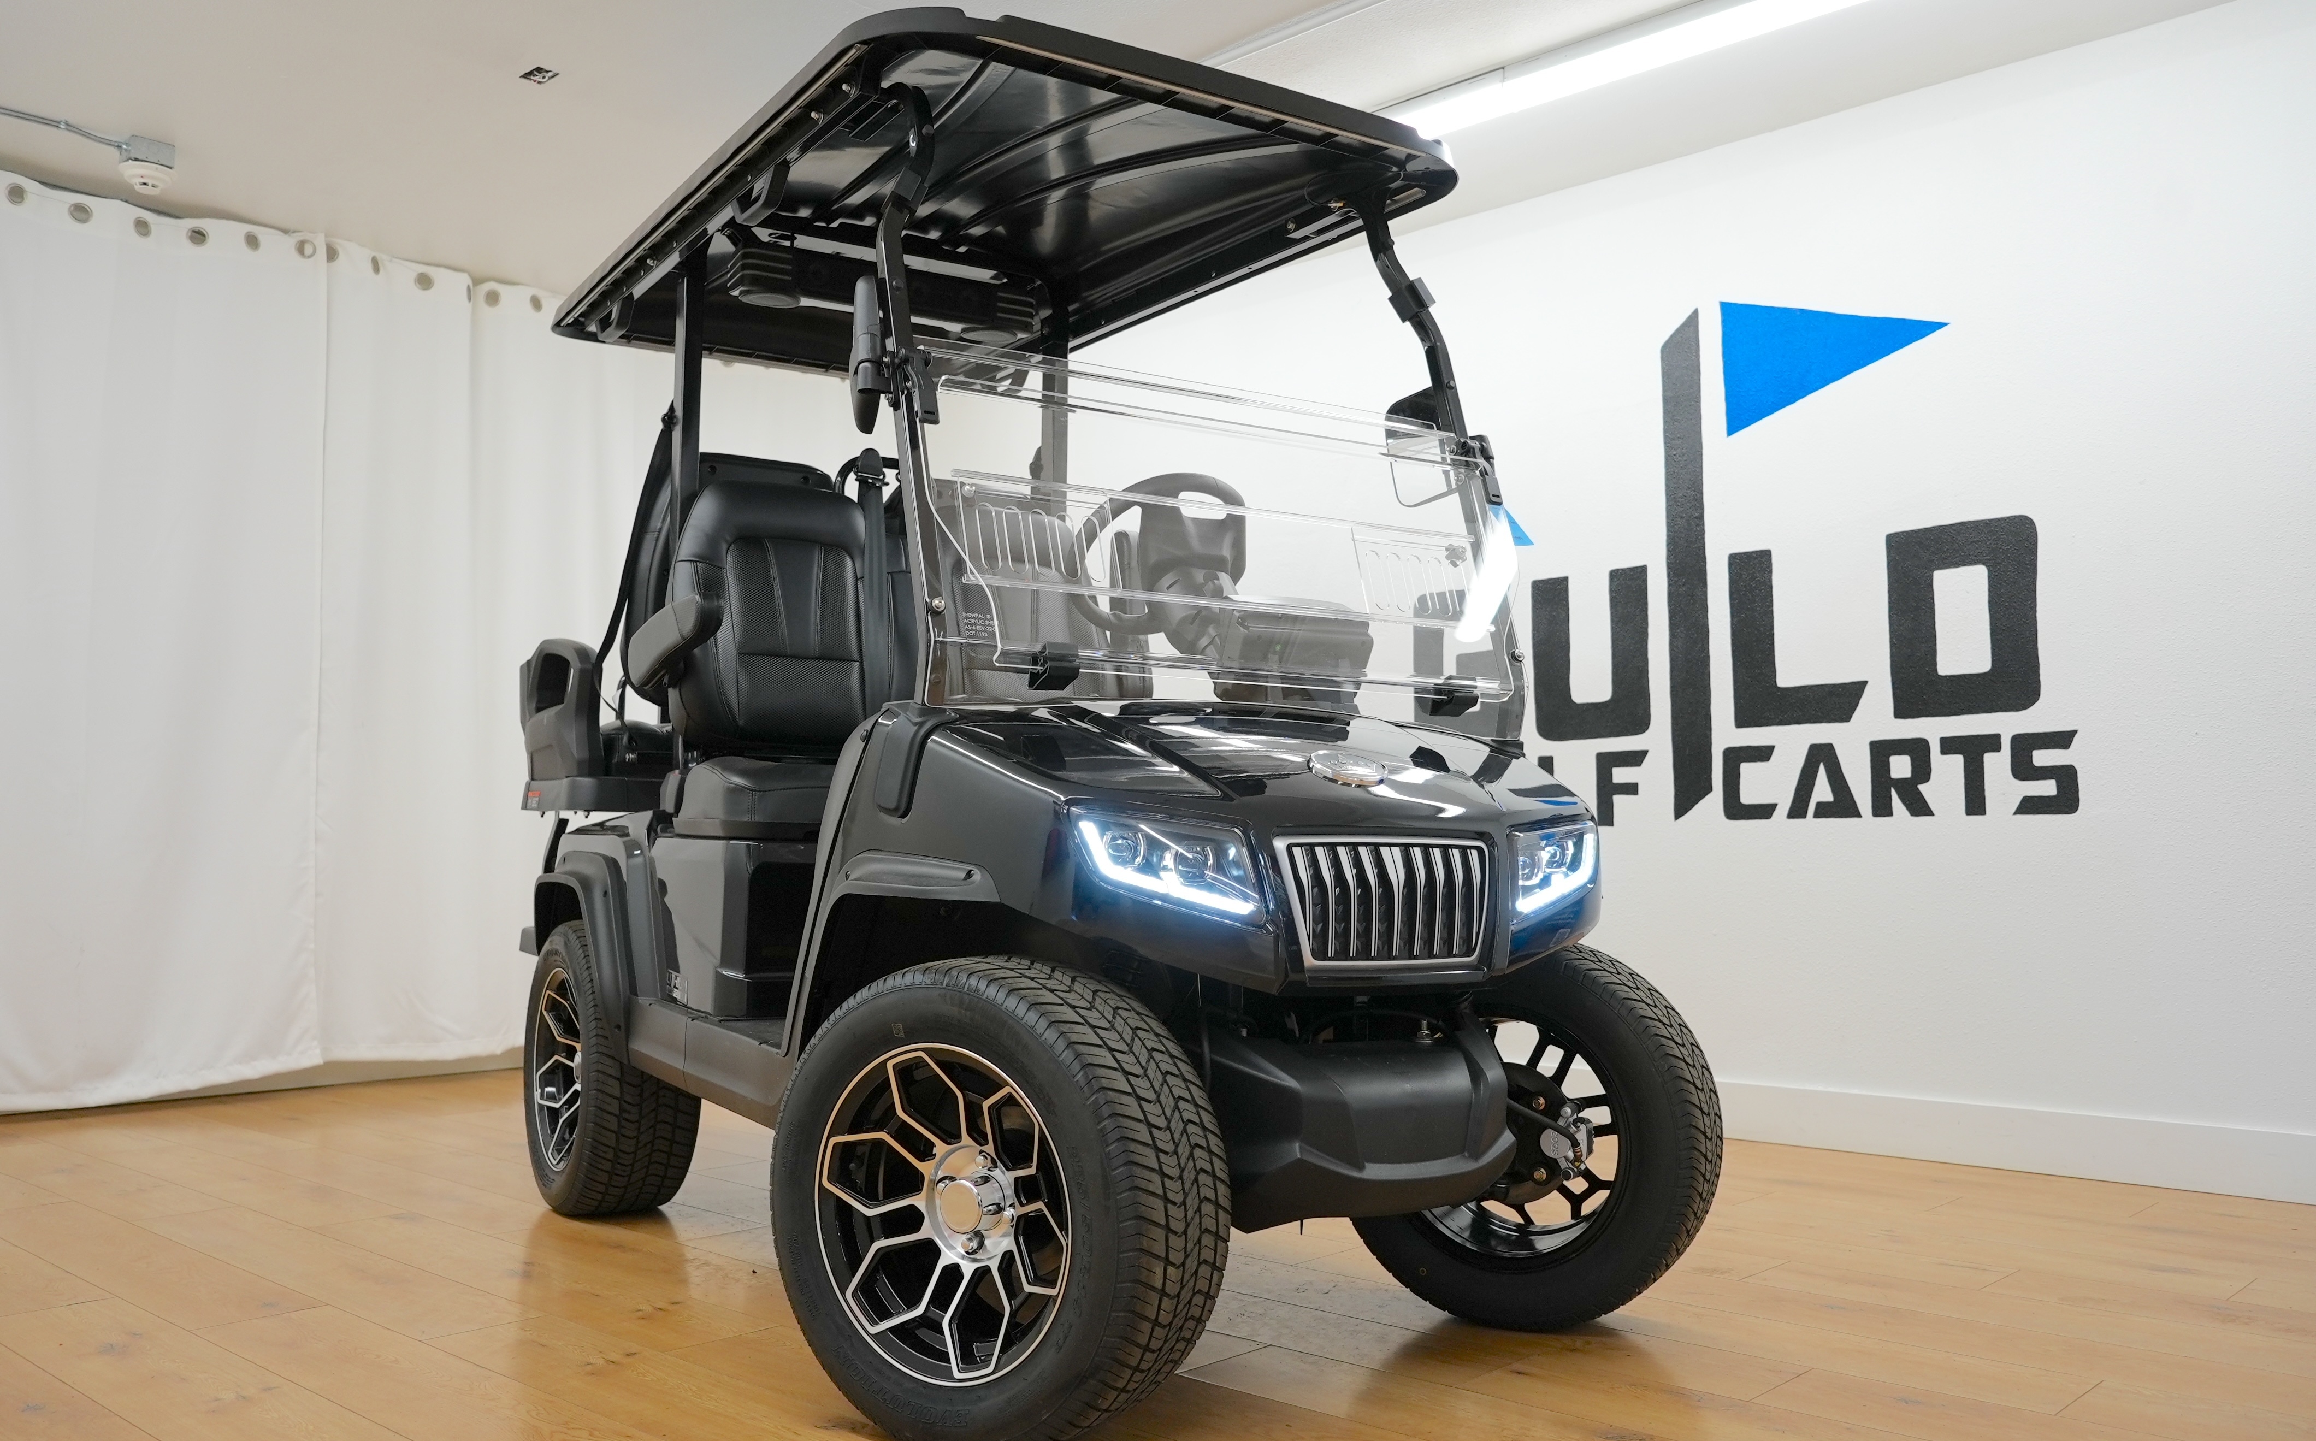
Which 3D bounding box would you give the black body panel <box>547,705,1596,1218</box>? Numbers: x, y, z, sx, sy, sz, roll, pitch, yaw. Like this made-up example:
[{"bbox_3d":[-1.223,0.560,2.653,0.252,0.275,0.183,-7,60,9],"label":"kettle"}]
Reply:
[{"bbox_3d":[-0.268,0.360,3.209,1.100,0.660,2.180,2,-5,-32],"label":"black body panel"}]

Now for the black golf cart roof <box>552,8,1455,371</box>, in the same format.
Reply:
[{"bbox_3d":[-0.401,-0.954,3.547,1.129,0.125,1.937,2,-4,-32],"label":"black golf cart roof"}]

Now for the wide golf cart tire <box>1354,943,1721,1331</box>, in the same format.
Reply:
[{"bbox_3d":[0.552,0.618,2.754,0.585,0.585,0.230,-3,-5,32],"label":"wide golf cart tire"}]

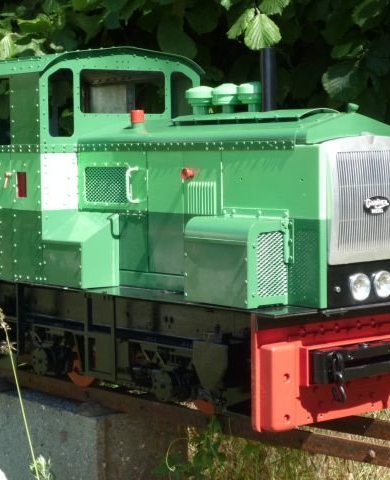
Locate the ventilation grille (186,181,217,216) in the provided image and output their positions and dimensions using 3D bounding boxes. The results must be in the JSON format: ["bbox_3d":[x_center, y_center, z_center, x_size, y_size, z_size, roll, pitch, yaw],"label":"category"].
[{"bbox_3d":[0.010,-0.066,2.209,0.007,0.056,0.074,-4,5,-40],"label":"ventilation grille"}]

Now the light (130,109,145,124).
[{"bbox_3d":[-0.099,-0.214,2.414,0.023,0.022,0.023,-4,5,-40],"label":"light"}]

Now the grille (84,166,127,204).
[{"bbox_3d":[-0.156,-0.094,2.402,0.007,0.065,0.126,-4,5,-40],"label":"grille"}]

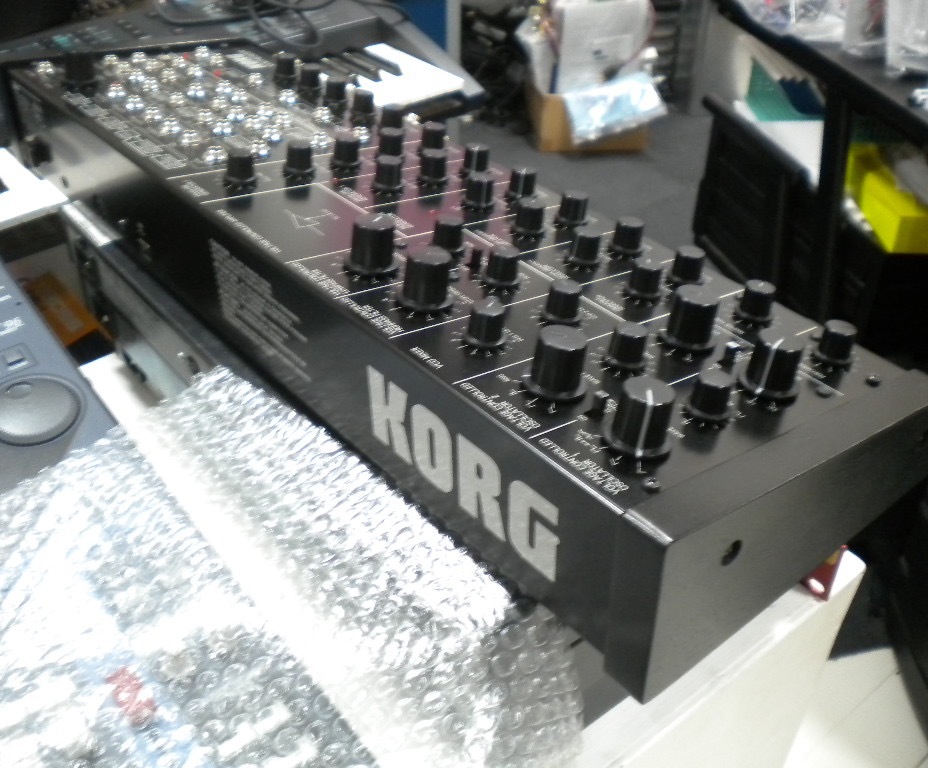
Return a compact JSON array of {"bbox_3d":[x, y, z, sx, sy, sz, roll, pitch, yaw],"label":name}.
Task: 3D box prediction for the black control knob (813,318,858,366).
[{"bbox_3d":[0.144,-0.016,0.401,0.016,0.014,0.016,7,30,0],"label":"black control knob"}]

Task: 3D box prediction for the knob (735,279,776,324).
[{"bbox_3d":[0.121,-0.034,0.428,0.016,0.014,0.016,22,33,25],"label":"knob"}]

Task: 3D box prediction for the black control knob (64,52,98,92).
[{"bbox_3d":[-0.225,-0.184,0.607,0.023,0.019,0.023,0,31,-11],"label":"black control knob"}]

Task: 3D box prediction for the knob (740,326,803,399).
[{"bbox_3d":[0.113,-0.008,0.376,0.022,0.019,0.022,22,33,24],"label":"knob"}]

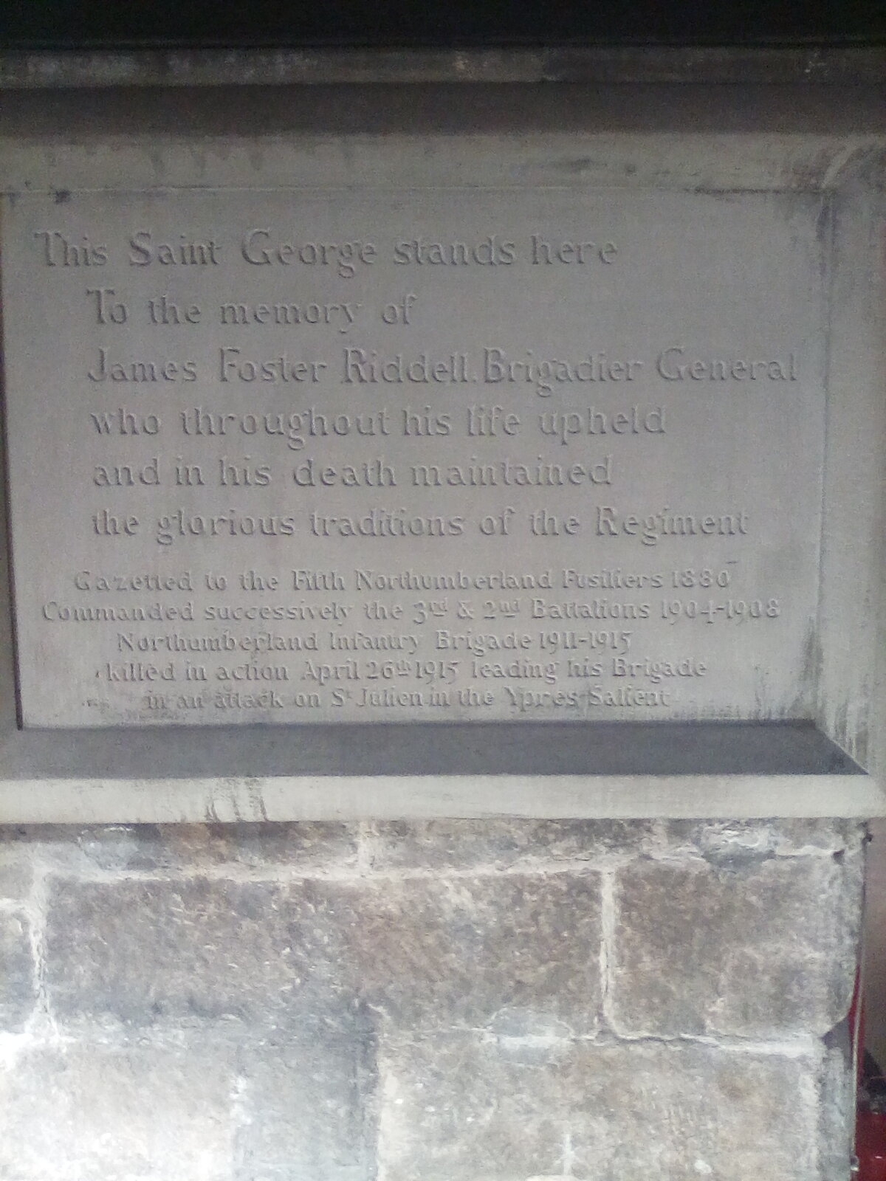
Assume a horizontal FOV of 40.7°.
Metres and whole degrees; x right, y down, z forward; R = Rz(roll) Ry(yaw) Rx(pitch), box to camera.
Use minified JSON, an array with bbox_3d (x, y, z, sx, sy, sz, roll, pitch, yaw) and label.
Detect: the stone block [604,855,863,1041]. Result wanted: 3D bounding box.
[{"bbox_3d":[0.334,0.397,1.465,0.282,0.215,0.190,0,5,-1],"label":"stone block"}]

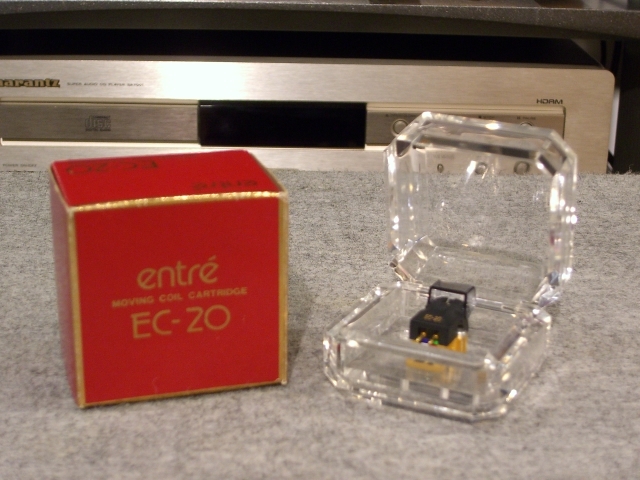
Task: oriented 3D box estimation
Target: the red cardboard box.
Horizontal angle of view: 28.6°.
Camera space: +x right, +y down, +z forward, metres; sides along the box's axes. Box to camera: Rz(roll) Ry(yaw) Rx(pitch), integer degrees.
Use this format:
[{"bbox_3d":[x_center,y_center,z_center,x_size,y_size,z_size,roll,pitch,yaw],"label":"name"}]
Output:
[{"bbox_3d":[-0.063,0.015,0.528,0.086,0.084,0.059,-5,21,-17],"label":"red cardboard box"}]

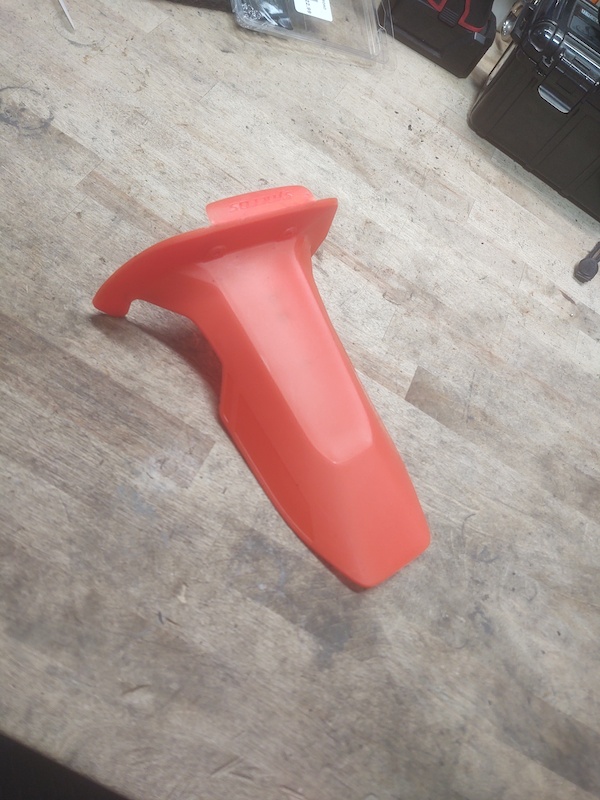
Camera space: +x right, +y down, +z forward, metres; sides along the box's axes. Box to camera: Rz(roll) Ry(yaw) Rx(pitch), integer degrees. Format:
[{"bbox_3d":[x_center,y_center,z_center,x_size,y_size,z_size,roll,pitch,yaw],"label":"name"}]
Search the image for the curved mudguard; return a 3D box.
[{"bbox_3d":[0.019,-0.011,0.433,0.206,0.100,0.268,-24,76,-33],"label":"curved mudguard"}]

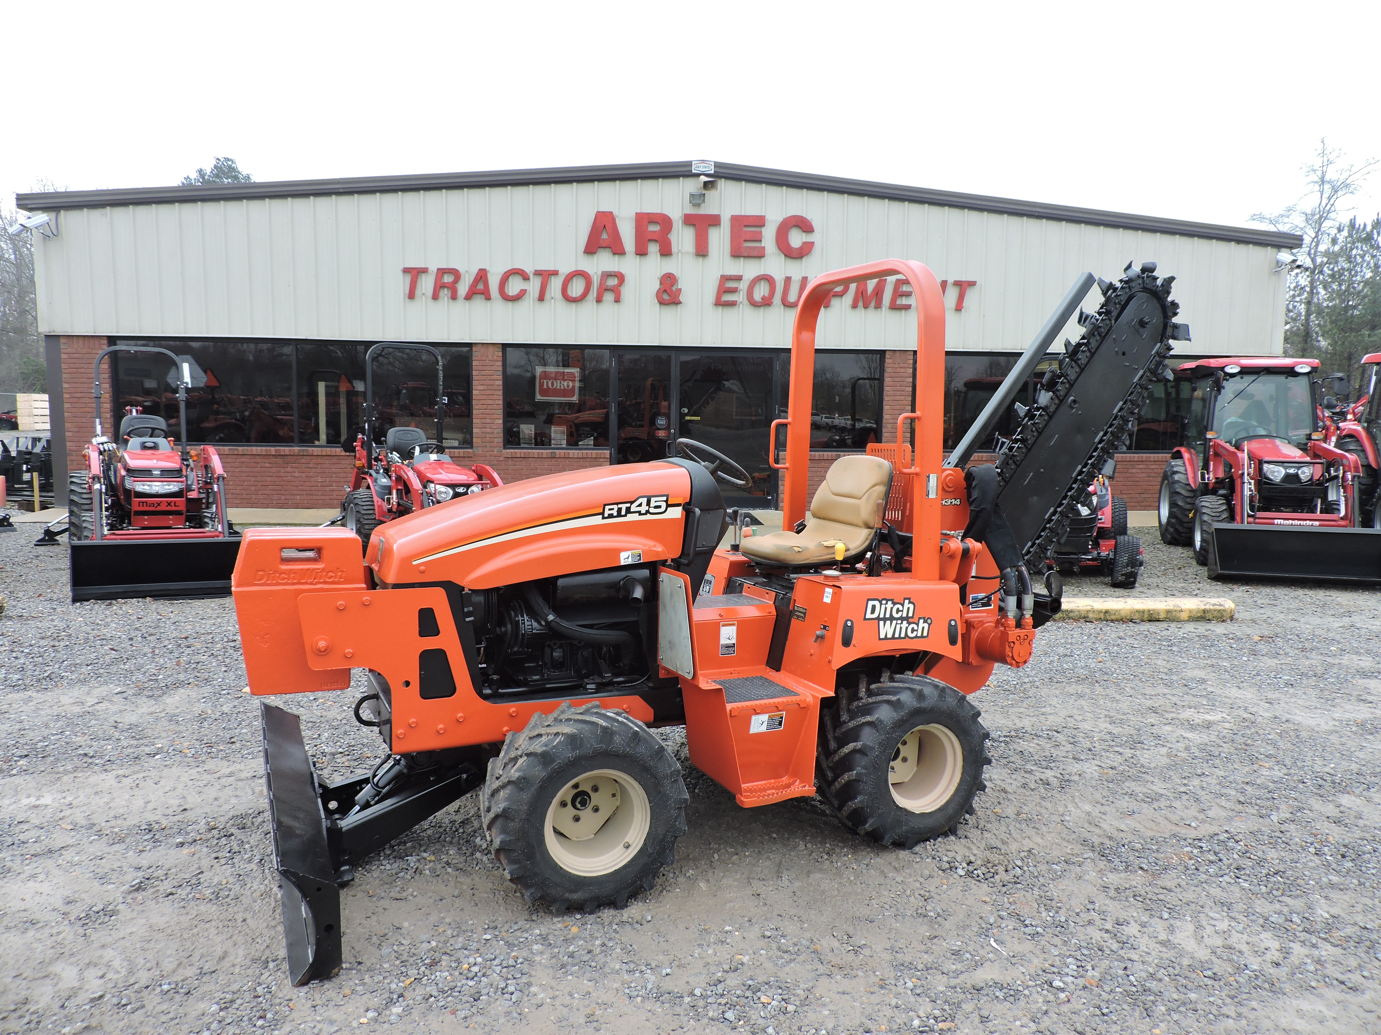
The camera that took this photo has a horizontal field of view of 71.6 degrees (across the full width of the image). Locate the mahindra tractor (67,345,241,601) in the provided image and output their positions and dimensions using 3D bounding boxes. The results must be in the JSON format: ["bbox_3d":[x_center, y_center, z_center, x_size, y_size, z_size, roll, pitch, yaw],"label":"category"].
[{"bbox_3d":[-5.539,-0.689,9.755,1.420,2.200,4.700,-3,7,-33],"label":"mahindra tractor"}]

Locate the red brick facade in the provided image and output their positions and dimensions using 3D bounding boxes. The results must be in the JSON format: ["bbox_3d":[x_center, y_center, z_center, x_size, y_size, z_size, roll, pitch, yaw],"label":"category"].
[{"bbox_3d":[-0.103,-1.338,14.466,17.826,2.440,0.450,0,6,-5],"label":"red brick facade"}]

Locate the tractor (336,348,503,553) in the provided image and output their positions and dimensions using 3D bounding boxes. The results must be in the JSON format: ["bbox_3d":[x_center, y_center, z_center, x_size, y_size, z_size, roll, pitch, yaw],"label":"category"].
[{"bbox_3d":[-2.836,-0.740,10.159,1.350,2.240,4.300,-4,7,-35],"label":"tractor"}]

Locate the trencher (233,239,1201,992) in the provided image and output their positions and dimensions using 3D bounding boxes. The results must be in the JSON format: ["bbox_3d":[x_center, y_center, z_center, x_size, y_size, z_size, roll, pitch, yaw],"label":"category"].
[{"bbox_3d":[0.420,-0.005,3.971,4.200,2.280,1.560,-2,7,-25],"label":"trencher"}]

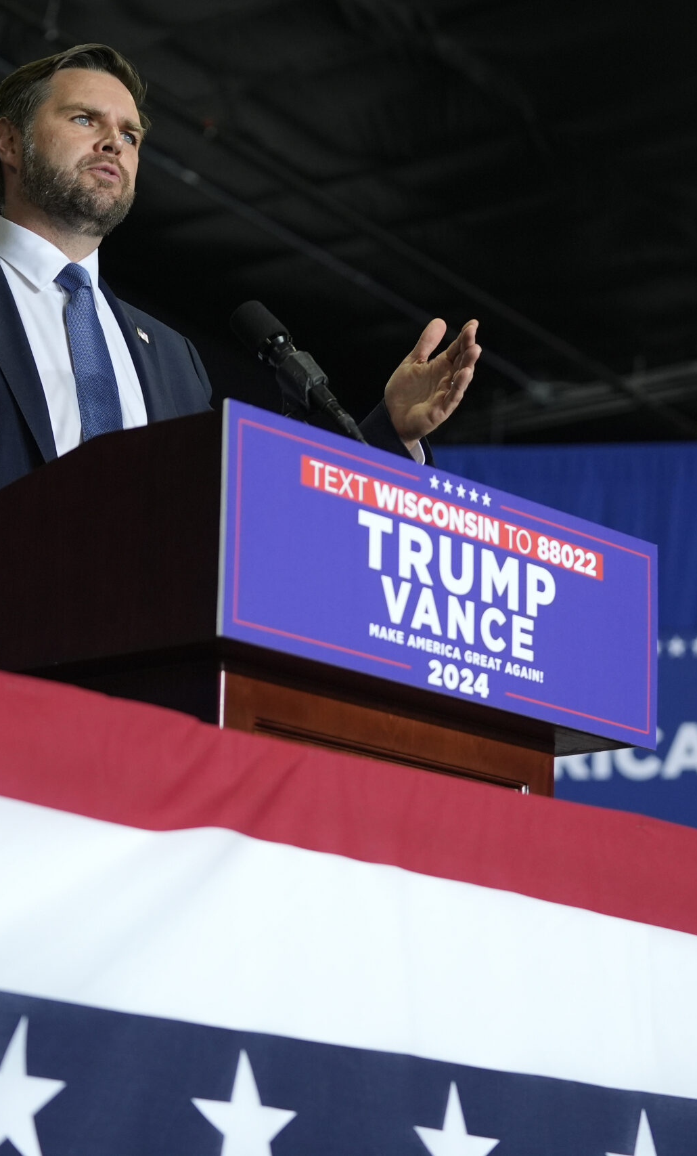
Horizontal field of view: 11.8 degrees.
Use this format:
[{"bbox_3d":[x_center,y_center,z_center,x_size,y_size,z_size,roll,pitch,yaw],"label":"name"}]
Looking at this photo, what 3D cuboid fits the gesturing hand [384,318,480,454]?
[{"bbox_3d":[0.105,-0.241,4.180,0.080,0.110,0.180,-14,-32,-50],"label":"gesturing hand"}]

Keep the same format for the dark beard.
[{"bbox_3d":[-0.340,-0.489,4.240,0.145,0.115,0.115,14,-23,-31],"label":"dark beard"}]

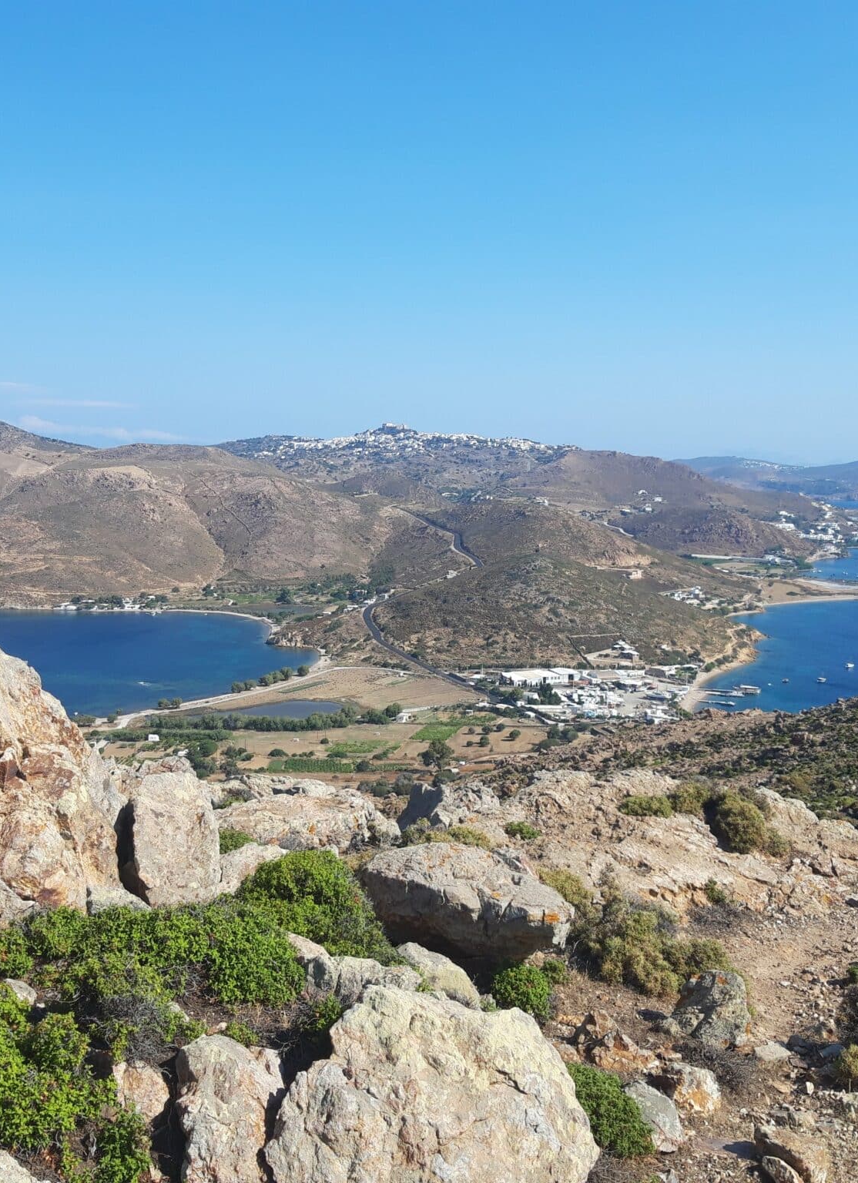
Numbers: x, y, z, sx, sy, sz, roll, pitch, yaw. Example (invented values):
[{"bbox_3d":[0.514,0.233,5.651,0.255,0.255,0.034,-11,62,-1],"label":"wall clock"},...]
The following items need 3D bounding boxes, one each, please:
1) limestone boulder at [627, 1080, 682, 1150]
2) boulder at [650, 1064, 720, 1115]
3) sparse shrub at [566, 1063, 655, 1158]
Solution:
[{"bbox_3d":[0.779,1.837,4.150,0.220,0.190,0.200,0,7,0],"label":"limestone boulder"},{"bbox_3d":[0.914,1.786,4.256,0.266,0.157,0.200,1,6,13],"label":"boulder"},{"bbox_3d":[0.572,1.683,3.843,0.324,0.272,0.290,1,6,9],"label":"sparse shrub"}]

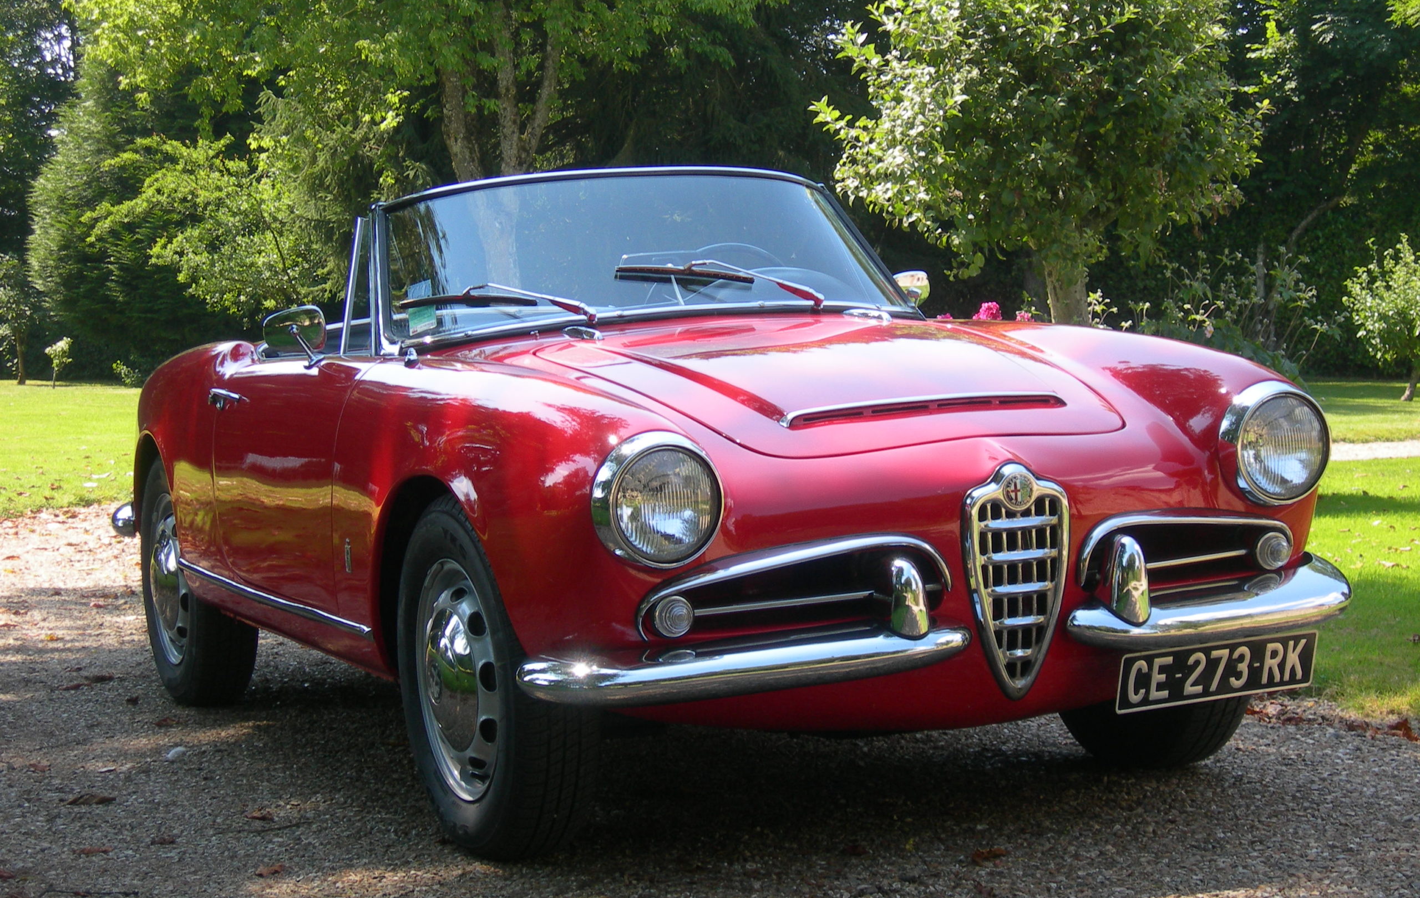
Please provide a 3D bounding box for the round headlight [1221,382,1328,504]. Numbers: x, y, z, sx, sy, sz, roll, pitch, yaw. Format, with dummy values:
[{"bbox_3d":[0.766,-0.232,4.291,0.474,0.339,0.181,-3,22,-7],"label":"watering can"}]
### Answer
[{"bbox_3d":[0.945,-0.010,4.983,0.205,0.206,0.100,-5,4,-23],"label":"round headlight"}]

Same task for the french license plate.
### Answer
[{"bbox_3d":[0.856,0.375,4.968,0.453,0.100,0.012,-4,14,-35],"label":"french license plate"}]

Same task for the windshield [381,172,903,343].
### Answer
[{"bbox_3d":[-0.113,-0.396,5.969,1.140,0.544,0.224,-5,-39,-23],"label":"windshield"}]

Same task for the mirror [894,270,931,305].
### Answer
[{"bbox_3d":[0.451,-0.331,6.426,0.127,0.122,0.085,-7,5,-43],"label":"mirror"}]

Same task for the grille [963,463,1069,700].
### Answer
[{"bbox_3d":[0.484,0.211,4.678,0.182,0.380,0.085,-5,7,-23],"label":"grille"}]

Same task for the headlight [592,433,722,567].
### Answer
[{"bbox_3d":[-0.082,0.077,4.550,0.205,0.206,0.100,-5,4,-23],"label":"headlight"}]

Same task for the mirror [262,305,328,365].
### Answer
[{"bbox_3d":[-0.826,-0.226,5.887,0.130,0.122,0.085,-4,4,-3],"label":"mirror"}]

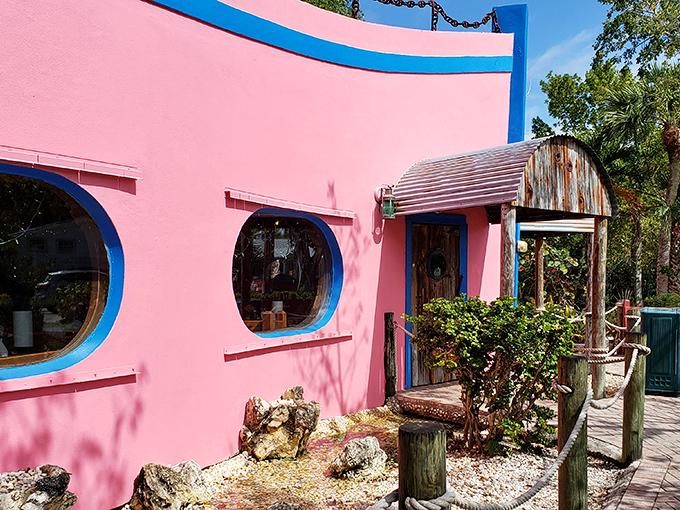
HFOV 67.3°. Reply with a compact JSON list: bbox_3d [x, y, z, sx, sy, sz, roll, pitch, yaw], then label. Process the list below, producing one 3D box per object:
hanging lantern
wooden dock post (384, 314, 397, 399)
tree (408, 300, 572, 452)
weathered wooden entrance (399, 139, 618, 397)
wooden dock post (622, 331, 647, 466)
[{"bbox_3d":[0.534,-0.621,5.930,0.155,0.380,0.240,3,-2,-41],"label":"hanging lantern"},{"bbox_3d":[0.573,1.163,5.850,0.120,0.980,0.120,2,-1,0],"label":"wooden dock post"},{"bbox_3d":[1.308,1.053,4.500,1.420,1.340,1.150,1,-2,16],"label":"tree"},{"bbox_3d":[1.894,0.192,6.030,1.875,2.892,1.697,3,-2,-37],"label":"weathered wooden entrance"},{"bbox_3d":[2.249,1.088,3.900,0.160,1.020,0.160,1,-2,30],"label":"wooden dock post"}]

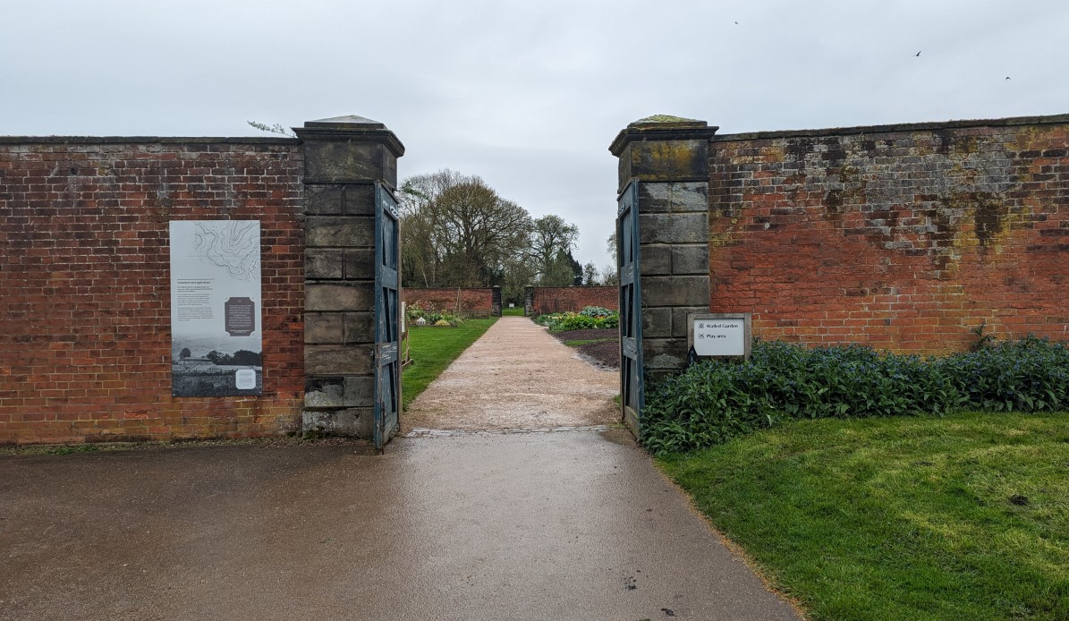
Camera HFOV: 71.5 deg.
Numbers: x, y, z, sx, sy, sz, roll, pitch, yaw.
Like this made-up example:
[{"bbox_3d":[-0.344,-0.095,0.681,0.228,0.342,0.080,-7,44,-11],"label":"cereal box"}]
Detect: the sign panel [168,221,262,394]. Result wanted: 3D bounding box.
[{"bbox_3d":[-3.545,-0.020,8.270,0.985,1.965,0.030,-1,0,-3],"label":"sign panel"}]

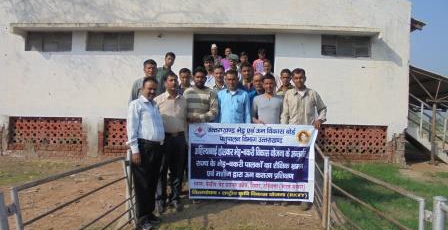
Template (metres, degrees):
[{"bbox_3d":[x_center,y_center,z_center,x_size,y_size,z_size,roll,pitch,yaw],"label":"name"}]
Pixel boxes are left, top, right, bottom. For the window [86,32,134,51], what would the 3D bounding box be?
[{"bbox_3d":[-3.238,-2.087,9.595,1.383,0.549,0.100,1,-1,2],"label":"window"}]

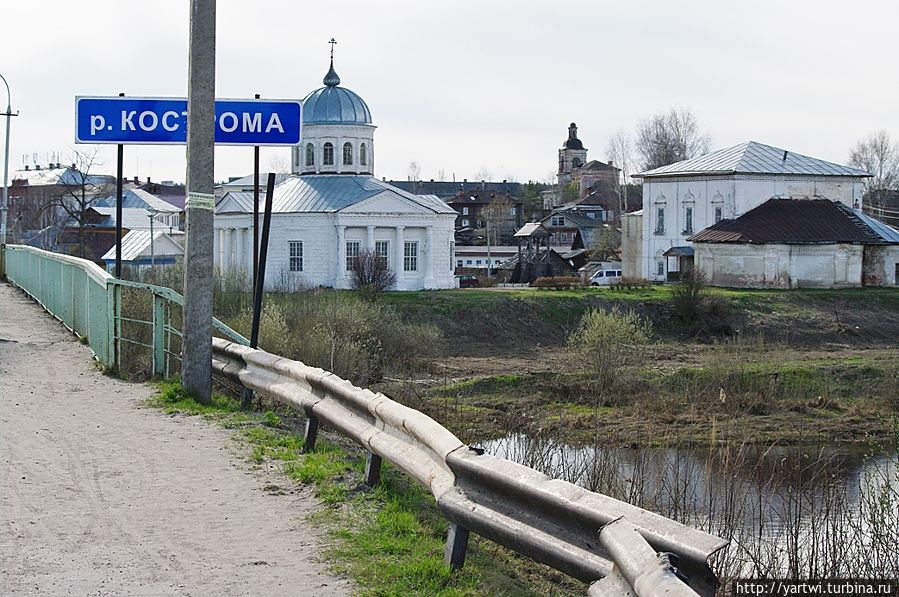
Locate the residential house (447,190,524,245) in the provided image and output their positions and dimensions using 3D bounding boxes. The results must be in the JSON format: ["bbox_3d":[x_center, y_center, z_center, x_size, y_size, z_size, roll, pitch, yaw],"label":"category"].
[{"bbox_3d":[7.830,-18.390,445.000,15.800,10.200,10.500,0,2,0],"label":"residential house"}]

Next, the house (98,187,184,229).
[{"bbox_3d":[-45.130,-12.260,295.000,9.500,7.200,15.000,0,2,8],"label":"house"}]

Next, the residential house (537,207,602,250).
[{"bbox_3d":[19.660,-11.140,335.000,7.700,6.300,9.000,1,2,24],"label":"residential house"}]

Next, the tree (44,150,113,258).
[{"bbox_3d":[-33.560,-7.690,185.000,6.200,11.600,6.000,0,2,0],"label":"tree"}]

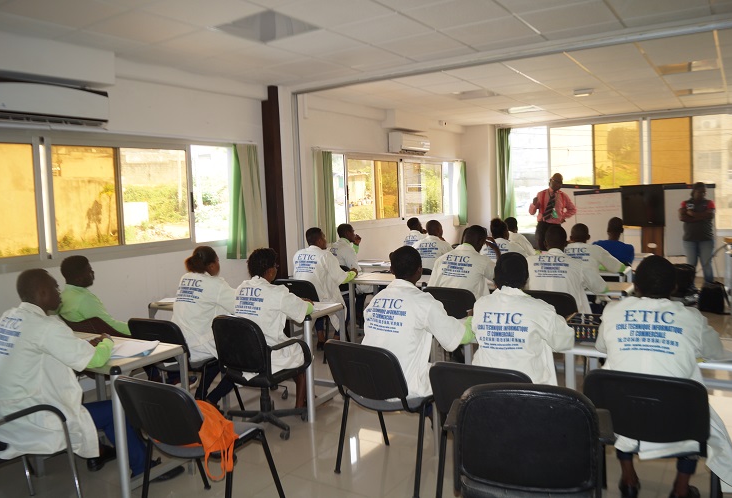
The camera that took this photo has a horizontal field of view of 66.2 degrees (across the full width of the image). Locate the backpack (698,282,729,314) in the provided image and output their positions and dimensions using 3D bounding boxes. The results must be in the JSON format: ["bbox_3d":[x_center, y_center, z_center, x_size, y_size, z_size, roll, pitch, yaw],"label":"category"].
[{"bbox_3d":[4.329,0.594,7.030,0.320,0.370,0.220,2,7,34],"label":"backpack"}]

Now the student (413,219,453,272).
[{"bbox_3d":[0.838,0.319,6.392,0.520,1.270,0.780,2,7,34],"label":"student"}]

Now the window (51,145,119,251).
[{"bbox_3d":[-2.339,-0.428,4.712,0.050,0.890,0.560,2,7,34],"label":"window"}]

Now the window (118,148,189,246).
[{"bbox_3d":[-1.992,-0.504,5.367,0.080,0.940,0.820,2,7,34],"label":"window"}]

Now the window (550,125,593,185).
[{"bbox_3d":[3.813,-1.291,10.471,0.800,1.920,0.100,2,7,34],"label":"window"}]

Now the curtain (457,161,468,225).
[{"bbox_3d":[1.864,-1.084,10.891,0.130,1.240,0.460,2,7,34],"label":"curtain"}]

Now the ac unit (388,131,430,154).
[{"bbox_3d":[0.707,-1.676,9.000,0.220,0.300,0.920,2,7,34],"label":"ac unit"}]

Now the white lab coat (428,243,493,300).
[{"bbox_3d":[0.847,0.330,4.744,0.570,0.720,0.520,2,7,34],"label":"white lab coat"}]

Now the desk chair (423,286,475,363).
[{"bbox_3d":[0.819,0.703,4.880,0.520,0.800,0.560,2,7,34],"label":"desk chair"}]

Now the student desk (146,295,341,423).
[{"bbox_3d":[-0.960,0.789,4.447,1.580,0.760,0.470,1,6,30],"label":"student desk"}]

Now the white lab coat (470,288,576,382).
[{"bbox_3d":[0.785,0.510,2.849,0.520,0.670,0.480,2,7,34],"label":"white lab coat"}]

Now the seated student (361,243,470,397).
[{"bbox_3d":[0.334,0.626,3.369,0.580,1.280,0.780,2,7,34],"label":"seated student"}]

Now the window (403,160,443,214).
[{"bbox_3d":[0.971,-1.023,9.595,0.080,0.920,1.520,2,7,34],"label":"window"}]

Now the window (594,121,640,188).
[{"bbox_3d":[4.412,-1.281,9.908,0.800,1.860,0.060,2,7,34],"label":"window"}]

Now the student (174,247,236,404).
[{"bbox_3d":[-1.187,0.585,4.150,0.500,1.240,0.760,1,7,32],"label":"student"}]

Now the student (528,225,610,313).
[{"bbox_3d":[1.713,0.441,4.831,0.600,1.280,0.850,2,7,34],"label":"student"}]

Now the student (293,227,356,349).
[{"bbox_3d":[-0.406,0.410,5.590,0.530,1.250,0.760,2,7,34],"label":"student"}]

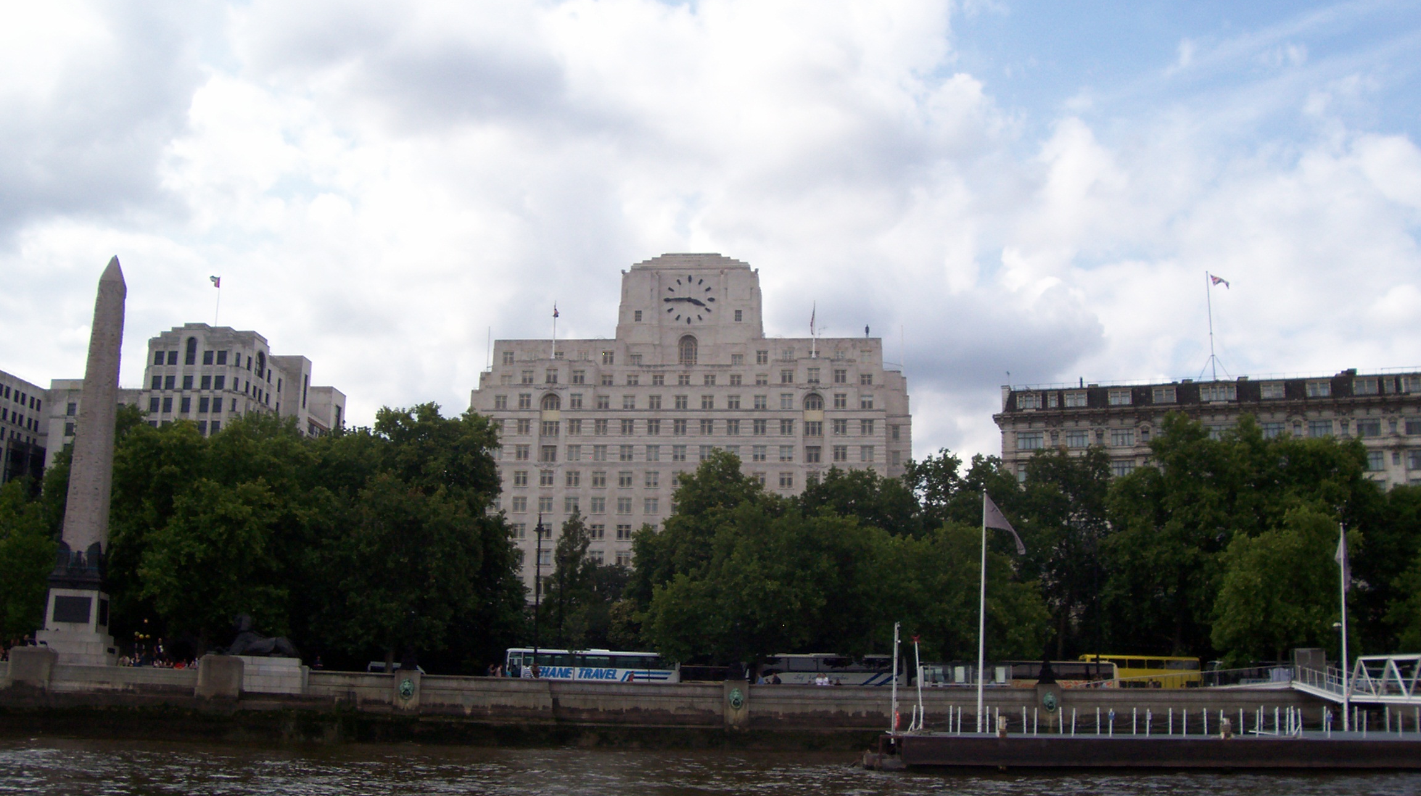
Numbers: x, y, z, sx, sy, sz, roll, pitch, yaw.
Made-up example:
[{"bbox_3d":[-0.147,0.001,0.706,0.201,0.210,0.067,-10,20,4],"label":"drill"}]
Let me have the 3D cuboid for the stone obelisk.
[{"bbox_3d":[-39.275,3.967,89.116,4.600,27.000,4.600,3,-12,-11],"label":"stone obelisk"}]

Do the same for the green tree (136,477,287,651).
[{"bbox_3d":[-34.052,12.632,94.745,10.278,14.594,9.765,3,-11,-10],"label":"green tree"}]

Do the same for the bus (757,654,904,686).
[{"bbox_3d":[8.250,20.134,99.513,12.000,3.400,2.550,3,-11,-8],"label":"bus"}]

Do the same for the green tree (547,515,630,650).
[{"bbox_3d":[-10.500,17.269,117.866,6.982,15.369,6.633,3,-11,-9],"label":"green tree"}]

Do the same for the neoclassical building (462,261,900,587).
[{"bbox_3d":[-1.211,12.103,214.788,64.000,64.000,36.000,0,-11,6],"label":"neoclassical building"}]

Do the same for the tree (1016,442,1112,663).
[{"bbox_3d":[30.372,14.957,119.490,8.600,21.936,8.600,3,-11,-8],"label":"tree"}]

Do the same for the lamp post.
[{"bbox_3d":[-11.594,13.904,93.550,0.750,12.300,0.750,3,-11,-9],"label":"lamp post"}]

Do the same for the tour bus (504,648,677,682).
[{"bbox_3d":[-8.084,19.065,95.692,12.000,3.400,2.550,3,-11,-8],"label":"tour bus"}]

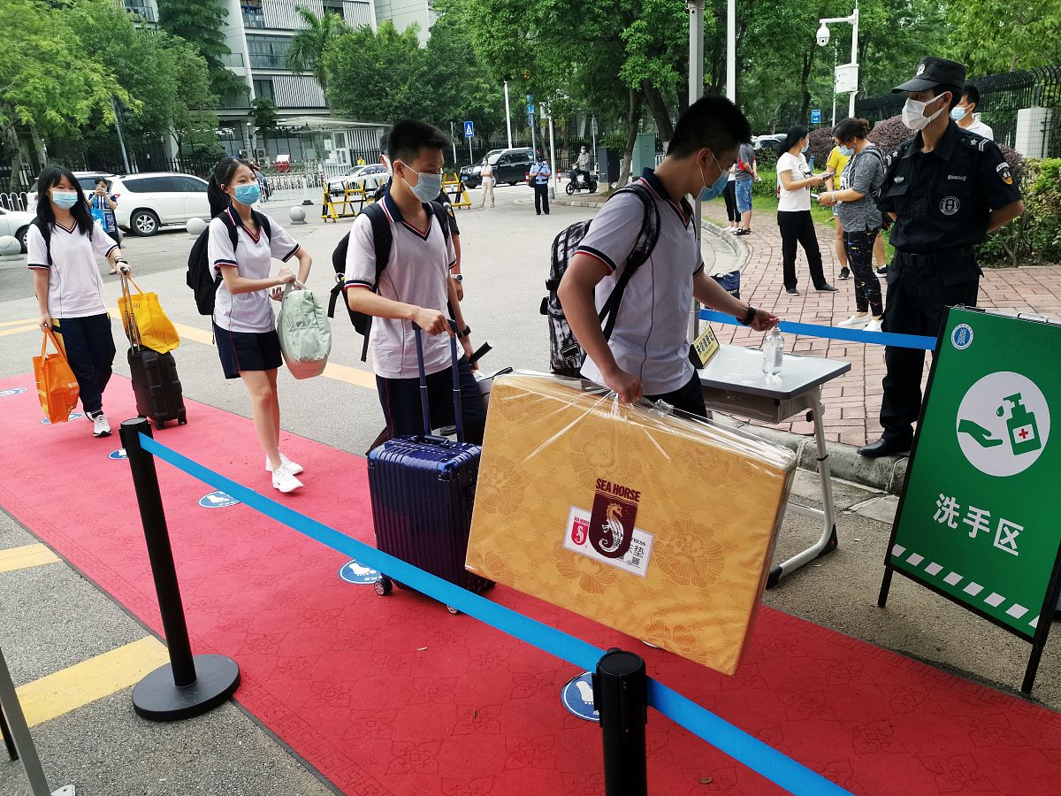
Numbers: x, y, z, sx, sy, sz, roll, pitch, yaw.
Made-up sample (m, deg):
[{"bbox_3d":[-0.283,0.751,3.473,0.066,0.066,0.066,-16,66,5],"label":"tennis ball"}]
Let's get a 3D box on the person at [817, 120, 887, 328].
[{"bbox_3d":[2.539,-1.336,6.432,0.500,1.600,0.460,-7,17,-14],"label":"person"}]

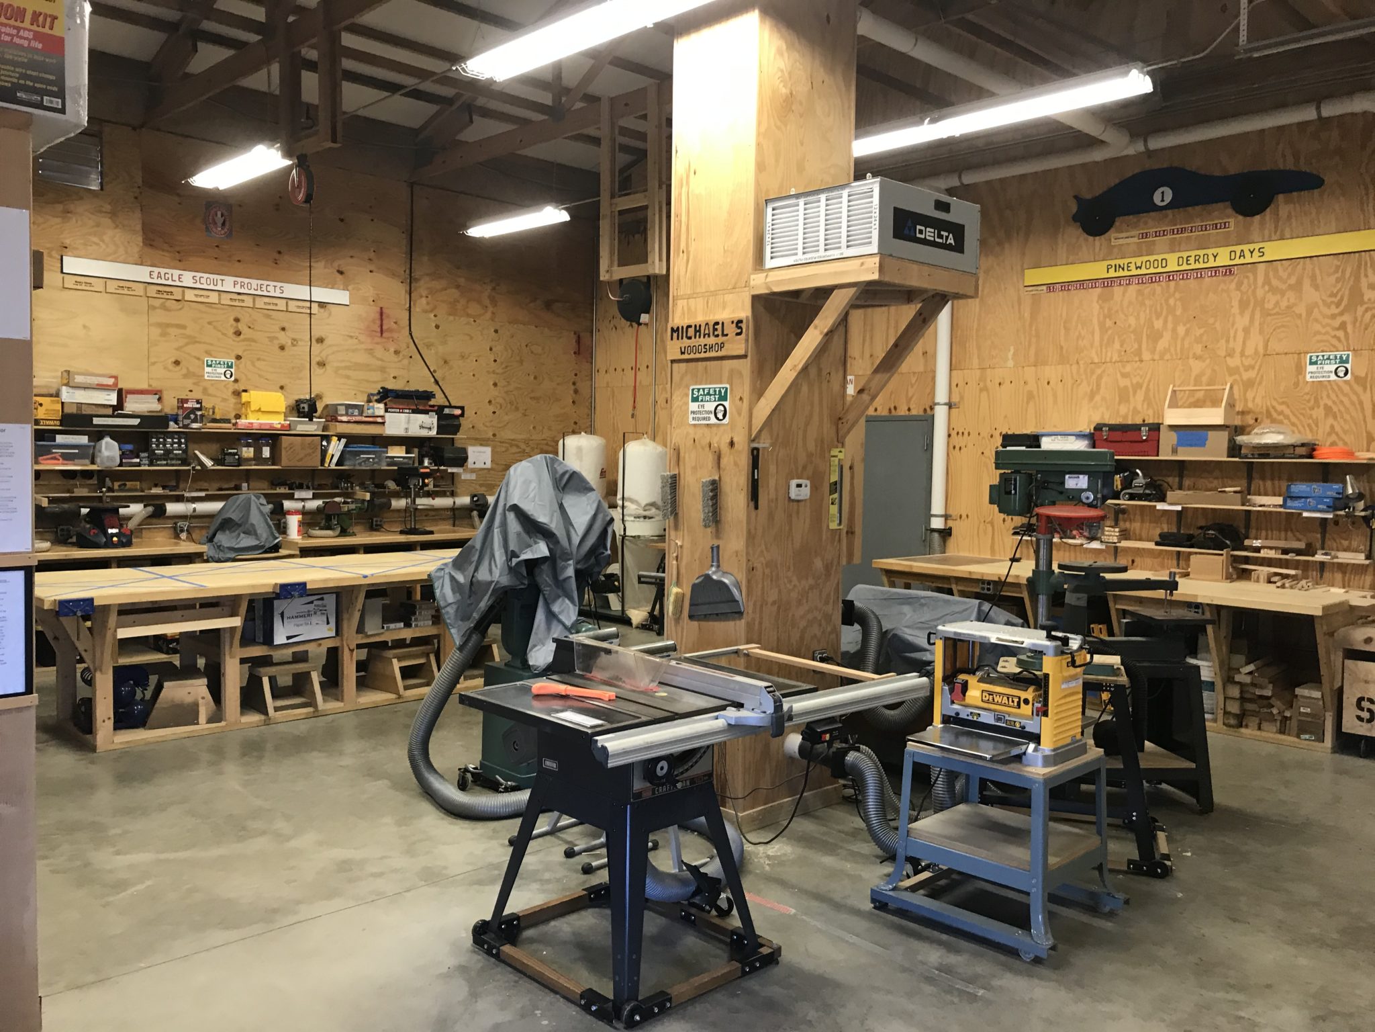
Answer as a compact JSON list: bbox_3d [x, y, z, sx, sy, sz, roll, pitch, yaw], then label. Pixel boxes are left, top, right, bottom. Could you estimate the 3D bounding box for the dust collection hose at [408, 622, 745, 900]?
[{"bbox_3d":[-0.491,1.028,5.026,0.950,0.870,2.000,-2,5,-44],"label":"dust collection hose"}]

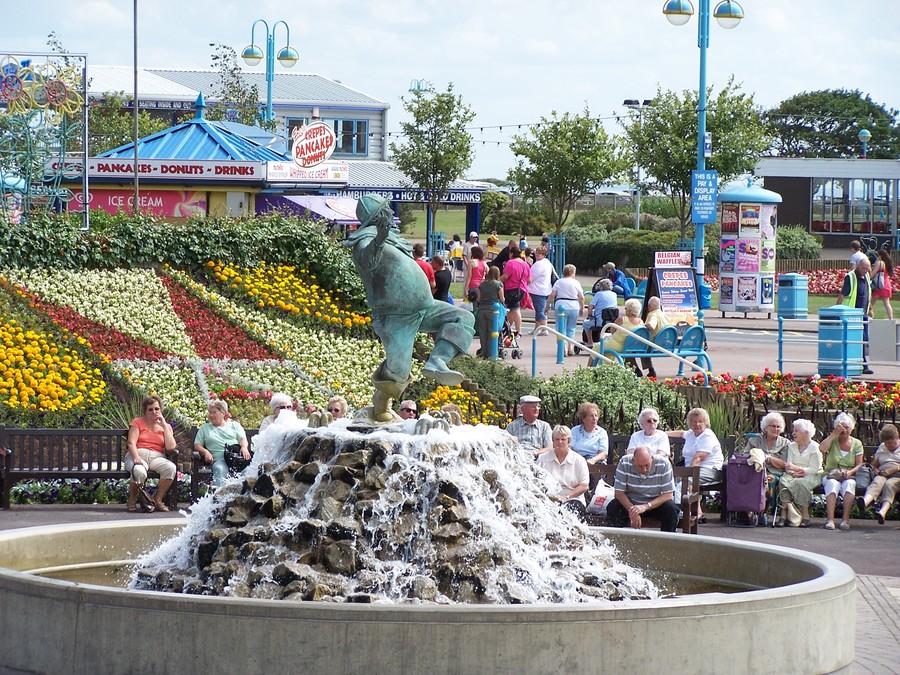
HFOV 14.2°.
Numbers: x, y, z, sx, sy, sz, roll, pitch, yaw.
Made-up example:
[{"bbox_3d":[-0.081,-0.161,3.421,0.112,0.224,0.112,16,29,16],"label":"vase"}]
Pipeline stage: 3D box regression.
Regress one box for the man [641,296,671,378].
[{"bbox_3d":[3.021,-0.044,54.449,0.520,1.230,0.720,-1,3,-38],"label":"man"}]

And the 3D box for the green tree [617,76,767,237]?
[{"bbox_3d":[5.435,-3.160,81.000,3.300,5.300,3.100,1,2,0],"label":"green tree"}]

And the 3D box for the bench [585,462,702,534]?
[{"bbox_3d":[1.569,1.702,36.009,1.800,0.880,0.620,1,3,13],"label":"bench"}]

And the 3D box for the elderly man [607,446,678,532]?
[{"bbox_3d":[1.906,1.605,35.604,0.660,1.120,0.750,1,3,12],"label":"elderly man"}]

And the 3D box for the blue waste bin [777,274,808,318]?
[{"bbox_3d":[7.600,-0.931,79.977,0.500,1.050,0.500,3,3,39],"label":"blue waste bin"}]

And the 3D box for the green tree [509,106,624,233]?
[{"bbox_3d":[2.616,-2.858,80.450,2.700,4.550,2.700,1,3,0],"label":"green tree"}]

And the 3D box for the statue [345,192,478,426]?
[{"bbox_3d":[-0.307,-0.216,27.400,0.900,1.710,1.100,1,2,15],"label":"statue"}]

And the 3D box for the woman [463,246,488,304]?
[{"bbox_3d":[0.486,-0.870,67.527,0.480,1.650,0.360,1,3,9],"label":"woman"}]

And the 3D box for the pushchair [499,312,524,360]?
[{"bbox_3d":[0.976,-0.133,60.300,0.470,1.000,0.750,2,3,30],"label":"pushchair"}]

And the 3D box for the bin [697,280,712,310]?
[{"bbox_3d":[4.705,-0.754,66.500,0.260,0.500,0.240,-1,3,-30],"label":"bin"}]

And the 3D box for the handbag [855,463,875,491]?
[{"bbox_3d":[4.375,1.465,38.100,0.220,0.280,0.160,1,2,6],"label":"handbag"}]

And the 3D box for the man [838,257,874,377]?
[{"bbox_3d":[6.171,-0.327,55.000,0.580,1.740,0.420,-1,3,-37],"label":"man"}]

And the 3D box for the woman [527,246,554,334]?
[{"bbox_3d":[1.698,-0.872,67.800,0.420,1.650,0.520,3,3,37],"label":"woman"}]

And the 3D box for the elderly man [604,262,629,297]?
[{"bbox_3d":[3.609,-1.057,78.327,0.740,1.170,0.520,-1,3,-35],"label":"elderly man"}]

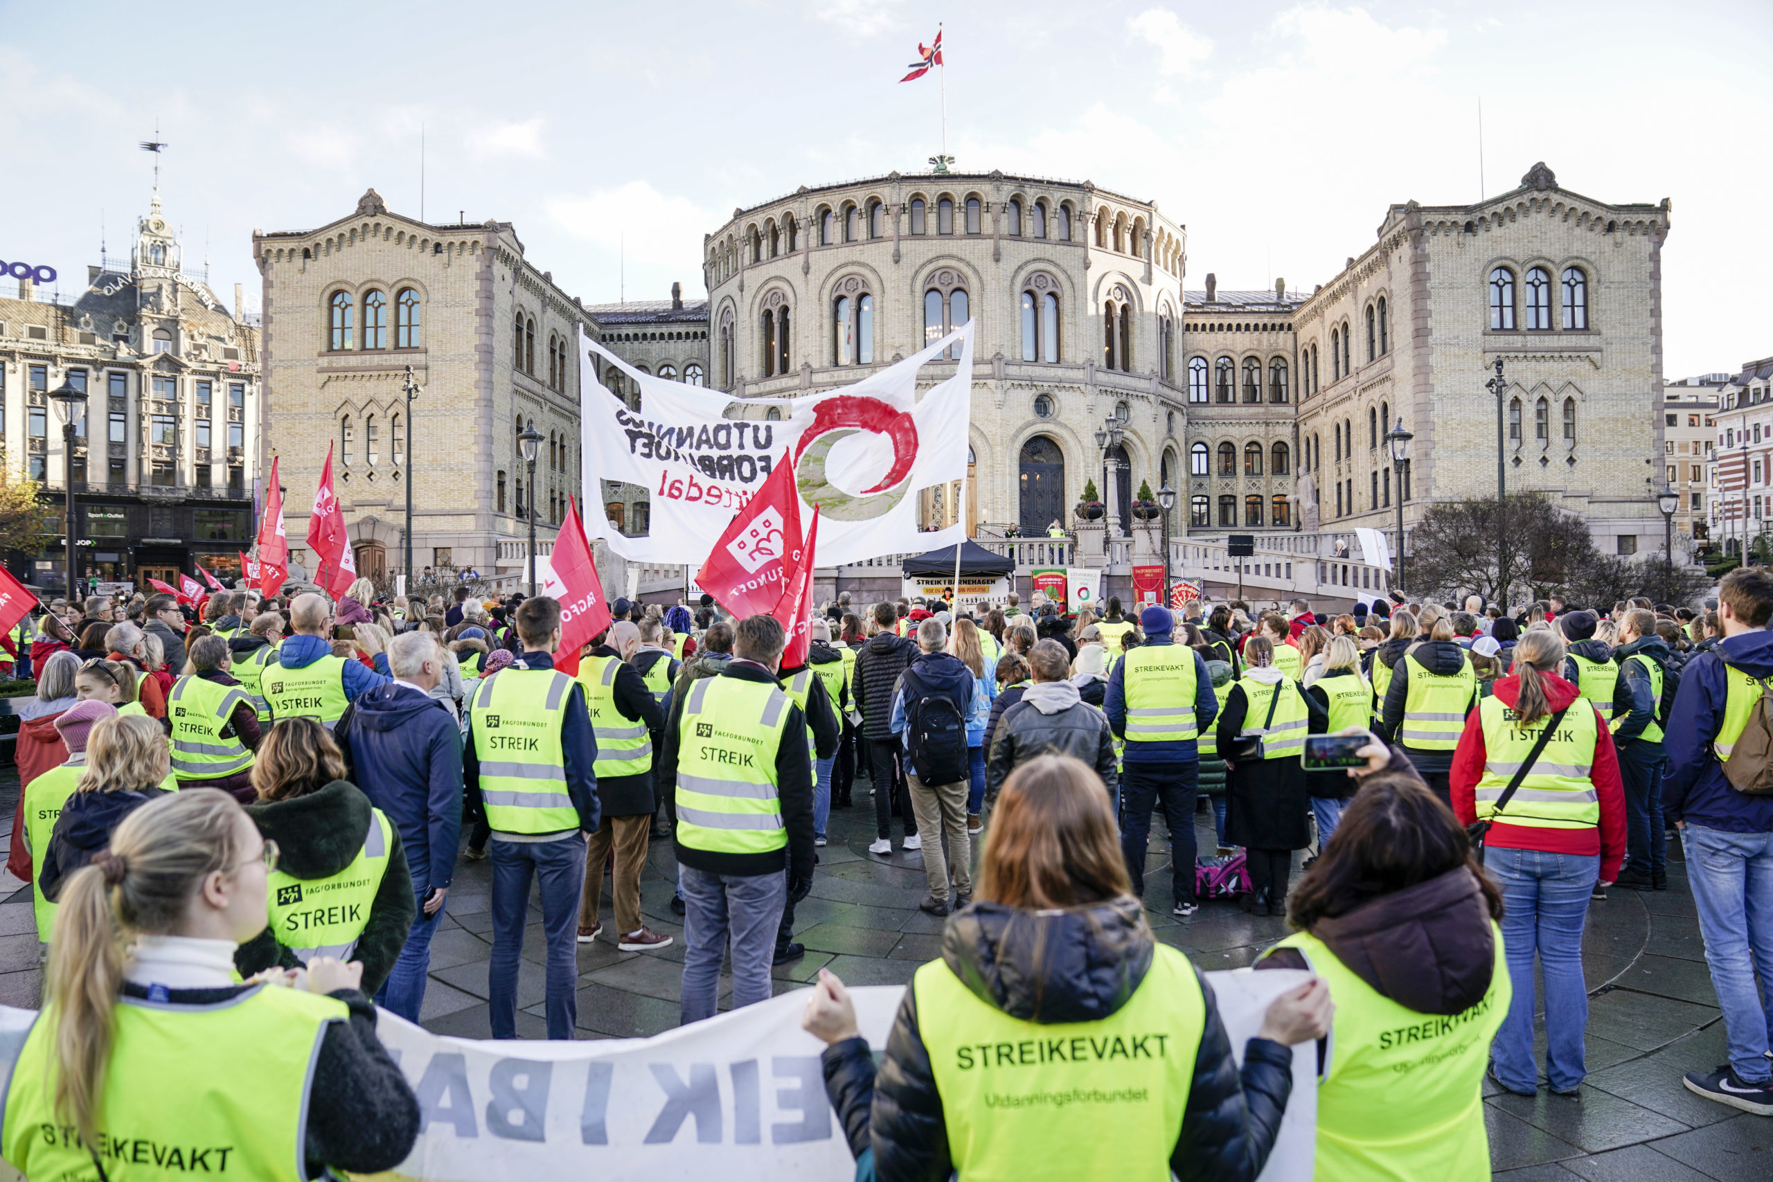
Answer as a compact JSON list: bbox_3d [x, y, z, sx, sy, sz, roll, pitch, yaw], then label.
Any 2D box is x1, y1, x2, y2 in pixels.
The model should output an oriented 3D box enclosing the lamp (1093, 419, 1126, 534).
[{"bbox_3d":[8.706,-4.498,46.000,1.200,4.600,1.150,-1,-1,0],"label":"lamp"}]

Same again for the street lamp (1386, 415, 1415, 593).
[{"bbox_3d":[10.870,-0.834,25.000,0.580,5.700,0.580,0,-1,0],"label":"street lamp"}]

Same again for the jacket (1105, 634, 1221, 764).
[{"bbox_3d":[1.648,0.644,7.050,0.660,0.770,0.360,-1,-1,5],"label":"jacket"}]

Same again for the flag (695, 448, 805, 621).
[{"bbox_3d":[-0.739,-0.303,6.400,0.600,0.940,0.250,-1,-1,0],"label":"flag"}]

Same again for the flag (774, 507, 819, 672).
[{"bbox_3d":[-0.422,-0.010,5.500,0.270,0.770,0.250,-1,-1,0],"label":"flag"}]

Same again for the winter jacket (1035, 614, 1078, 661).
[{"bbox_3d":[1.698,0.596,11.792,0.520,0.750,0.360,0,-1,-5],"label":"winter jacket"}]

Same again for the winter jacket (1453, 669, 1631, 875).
[{"bbox_3d":[2.440,0.693,4.430,0.570,0.760,0.340,-1,-1,15],"label":"winter jacket"}]

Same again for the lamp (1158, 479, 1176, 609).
[{"bbox_3d":[8.805,-0.867,36.941,0.600,5.200,0.600,-1,-1,0],"label":"lamp"}]

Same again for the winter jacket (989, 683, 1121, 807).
[{"bbox_3d":[0.700,0.706,5.000,0.540,0.660,0.310,0,-1,5],"label":"winter jacket"}]

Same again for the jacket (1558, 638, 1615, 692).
[{"bbox_3d":[4.452,0.663,7.500,0.530,0.720,0.350,0,-1,-15],"label":"jacket"}]

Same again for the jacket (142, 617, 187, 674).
[{"bbox_3d":[-4.409,0.552,7.200,0.480,0.800,0.320,-1,-1,42],"label":"jacket"}]

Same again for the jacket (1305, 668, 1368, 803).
[{"bbox_3d":[2.908,0.930,7.600,0.440,0.840,0.300,0,-1,-6],"label":"jacket"}]

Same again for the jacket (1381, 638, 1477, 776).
[{"bbox_3d":[2.921,0.614,6.350,0.540,0.720,0.340,-1,-1,0],"label":"jacket"}]

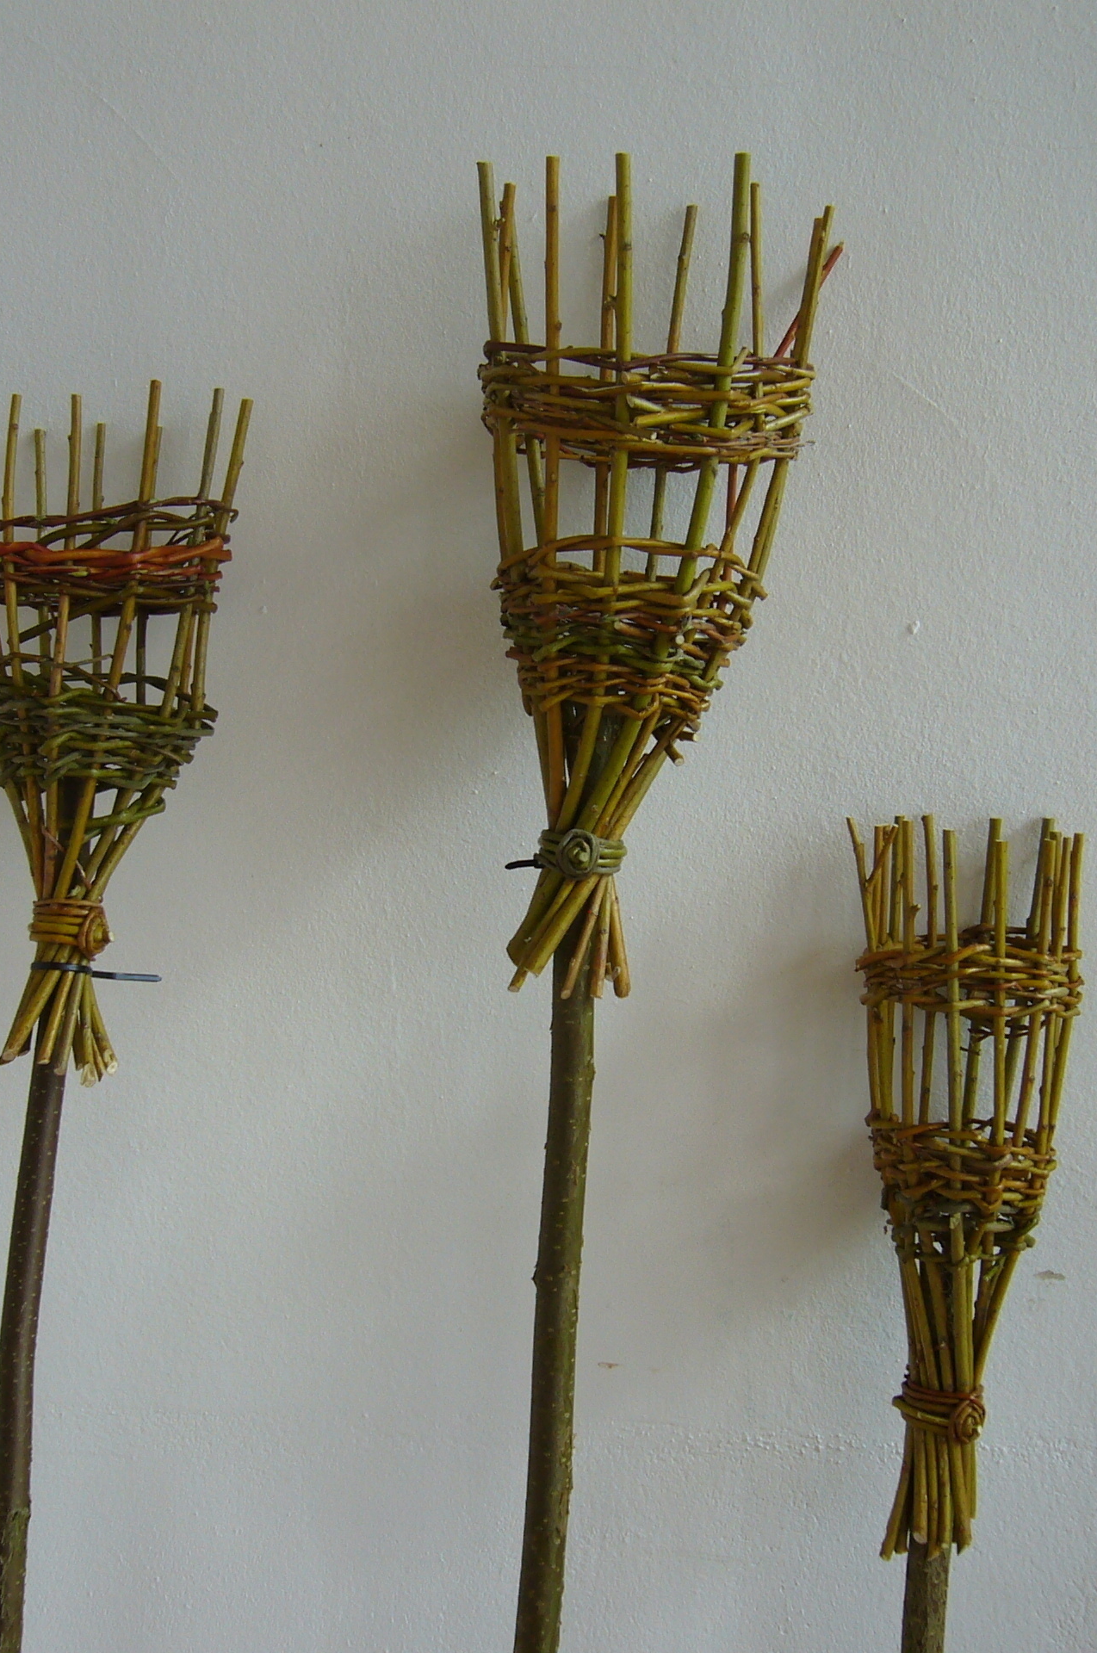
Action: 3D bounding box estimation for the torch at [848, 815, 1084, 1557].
[{"bbox_3d":[0.227,0.201,1.250,0.131,0.412,0.128,2,5,0],"label":"torch"}]

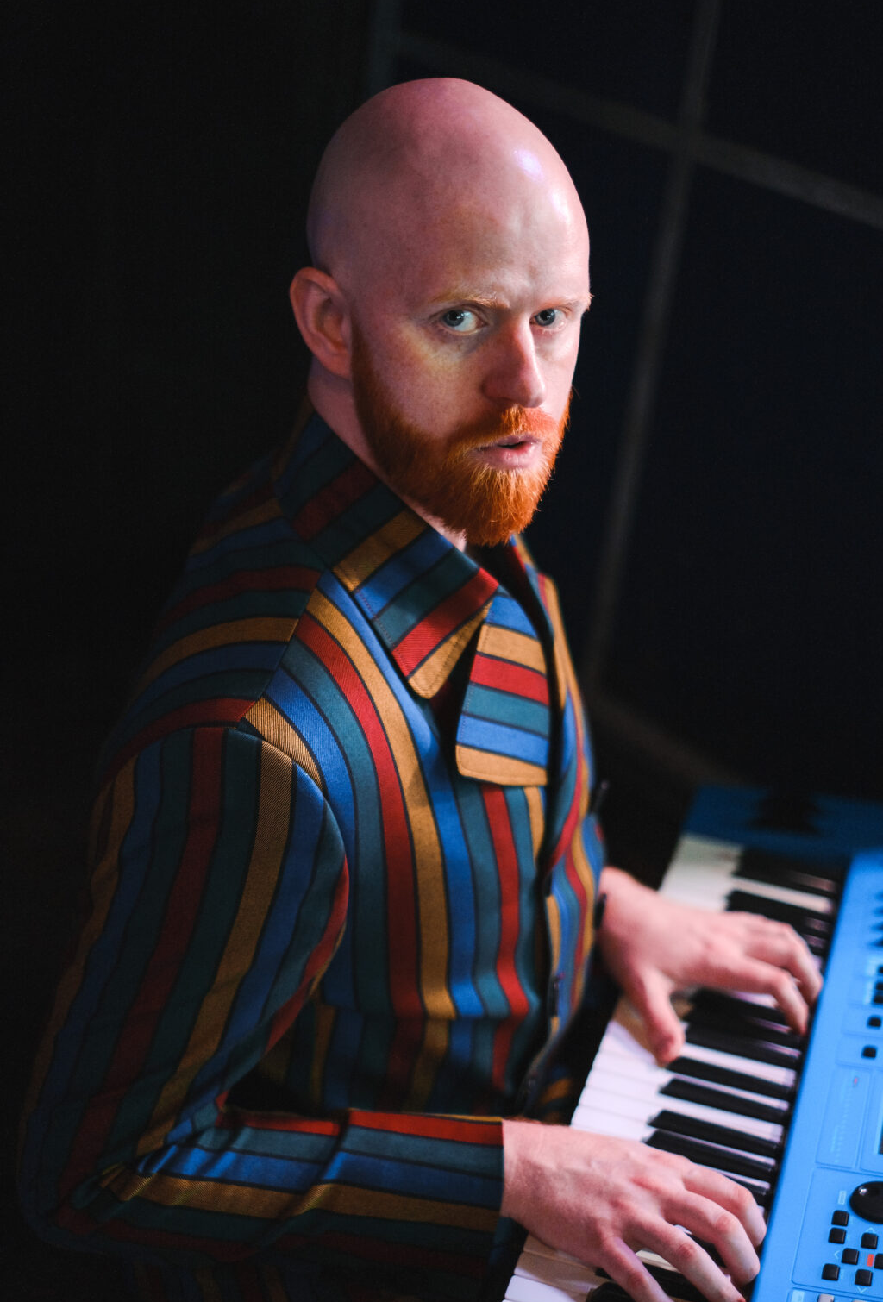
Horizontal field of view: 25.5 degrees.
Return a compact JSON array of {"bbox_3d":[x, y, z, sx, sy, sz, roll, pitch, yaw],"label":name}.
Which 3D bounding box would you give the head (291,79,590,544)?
[{"bbox_3d":[0.003,-0.214,1.210,0.178,0.252,0.225,-9,30,-27],"label":"head"}]

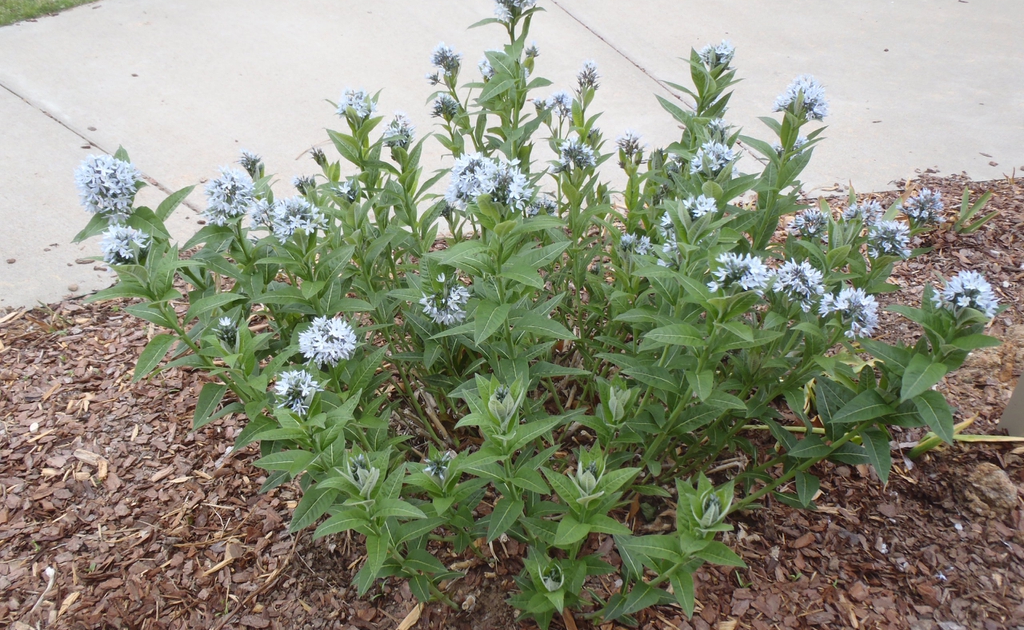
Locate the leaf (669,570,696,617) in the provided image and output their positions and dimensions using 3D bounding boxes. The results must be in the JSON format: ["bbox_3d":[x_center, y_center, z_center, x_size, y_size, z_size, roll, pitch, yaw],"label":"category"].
[{"bbox_3d":[0.206,0.335,0.998,0.029,0.011,0.054,-2,54,-9],"label":"leaf"}]

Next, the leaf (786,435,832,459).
[{"bbox_3d":[0.407,0.181,1.127,0.074,0.011,0.029,-2,40,-18],"label":"leaf"}]

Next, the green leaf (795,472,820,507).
[{"bbox_3d":[0.446,0.263,1.250,0.034,0.013,0.057,-4,52,8],"label":"green leaf"}]

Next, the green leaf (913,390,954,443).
[{"bbox_3d":[0.641,0.154,1.260,0.043,0.015,0.087,-27,70,-2],"label":"green leaf"}]

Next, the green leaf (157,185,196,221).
[{"bbox_3d":[-0.447,-0.147,1.090,0.024,0.011,0.077,24,64,37],"label":"green leaf"}]

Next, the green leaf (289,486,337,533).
[{"bbox_3d":[-0.279,0.272,1.160,0.041,0.014,0.085,37,68,19],"label":"green leaf"}]

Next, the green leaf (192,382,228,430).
[{"bbox_3d":[-0.391,0.115,1.063,0.030,0.011,0.065,18,72,29],"label":"green leaf"}]

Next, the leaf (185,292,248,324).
[{"bbox_3d":[-0.388,-0.011,1.086,0.078,0.011,0.028,-27,43,-24],"label":"leaf"}]

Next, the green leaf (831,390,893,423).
[{"bbox_3d":[0.527,0.138,1.250,0.104,0.015,0.043,-8,55,-8],"label":"green leaf"}]

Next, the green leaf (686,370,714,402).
[{"bbox_3d":[0.244,0.092,1.076,0.033,0.013,0.060,5,35,2],"label":"green leaf"}]

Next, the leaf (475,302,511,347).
[{"bbox_3d":[-0.028,0.012,1.190,0.042,0.014,0.085,21,53,12],"label":"leaf"}]

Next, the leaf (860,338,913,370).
[{"bbox_3d":[0.574,0.062,1.270,0.093,0.015,0.040,36,72,22],"label":"leaf"}]

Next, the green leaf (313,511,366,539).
[{"bbox_3d":[-0.206,0.253,0.998,0.068,0.012,0.028,-14,43,-15],"label":"green leaf"}]

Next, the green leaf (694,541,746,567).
[{"bbox_3d":[0.250,0.289,1.003,0.066,0.011,0.029,13,43,12],"label":"green leaf"}]

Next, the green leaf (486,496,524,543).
[{"bbox_3d":[-0.009,0.279,1.130,0.039,0.014,0.079,21,48,18],"label":"green leaf"}]

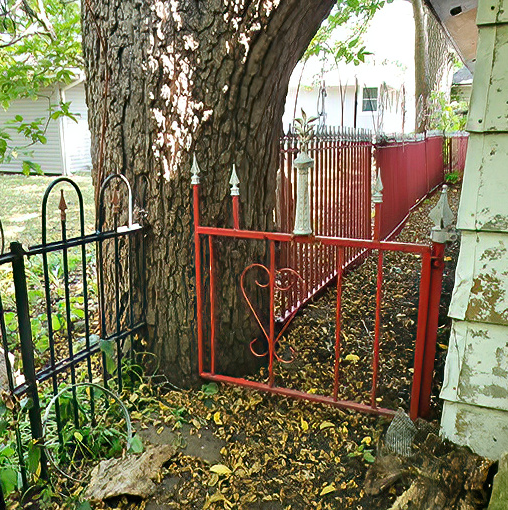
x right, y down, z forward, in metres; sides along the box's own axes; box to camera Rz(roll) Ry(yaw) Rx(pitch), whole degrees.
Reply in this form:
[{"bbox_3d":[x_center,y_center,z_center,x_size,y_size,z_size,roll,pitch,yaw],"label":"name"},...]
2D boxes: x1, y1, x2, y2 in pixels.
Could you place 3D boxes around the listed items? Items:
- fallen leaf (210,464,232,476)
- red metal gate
[{"bbox_3d":[-0.117,0.773,1.841,0.074,0.020,0.045,-2,13,-8],"label":"fallen leaf"},{"bbox_3d":[0.218,0.127,2.128,1.045,1.032,0.060,5,14,21],"label":"red metal gate"}]

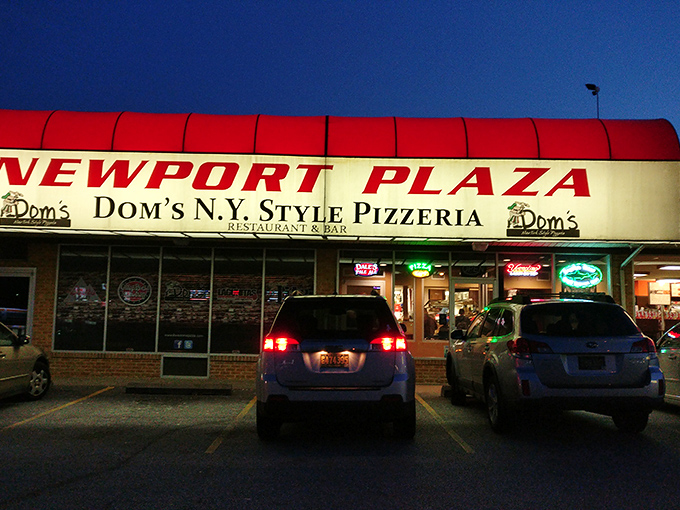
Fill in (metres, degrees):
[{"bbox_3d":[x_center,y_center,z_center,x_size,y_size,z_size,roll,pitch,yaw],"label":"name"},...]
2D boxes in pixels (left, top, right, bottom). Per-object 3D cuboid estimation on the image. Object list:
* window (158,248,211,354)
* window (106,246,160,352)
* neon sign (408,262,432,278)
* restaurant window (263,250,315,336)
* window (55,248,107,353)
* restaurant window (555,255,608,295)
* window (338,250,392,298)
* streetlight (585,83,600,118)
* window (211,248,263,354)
[{"bbox_3d":[-3.141,0.917,11.162,1.099,2.169,0.100,1,-5,1],"label":"window"},{"bbox_3d":[-4.196,0.899,11.173,1.086,2.167,0.100,1,-5,1],"label":"window"},{"bbox_3d":[1.650,0.312,11.276,0.500,0.320,0.080,1,-5,1],"label":"neon sign"},{"bbox_3d":[-1.025,0.957,11.139,1.090,2.168,0.100,1,-5,1],"label":"restaurant window"},{"bbox_3d":[-5.238,0.881,11.184,1.078,2.167,0.100,1,-5,1],"label":"window"},{"bbox_3d":[4.868,1.052,11.077,1.133,2.176,0.100,1,-5,1],"label":"restaurant window"},{"bbox_3d":[0.532,0.981,11.123,1.152,2.175,0.100,1,-5,1],"label":"window"},{"bbox_3d":[5.827,-3.573,12.718,0.320,0.850,0.350,-4,-8,45],"label":"streetlight"},{"bbox_3d":[-2.078,0.936,11.150,1.097,2.167,0.100,1,-5,1],"label":"window"}]

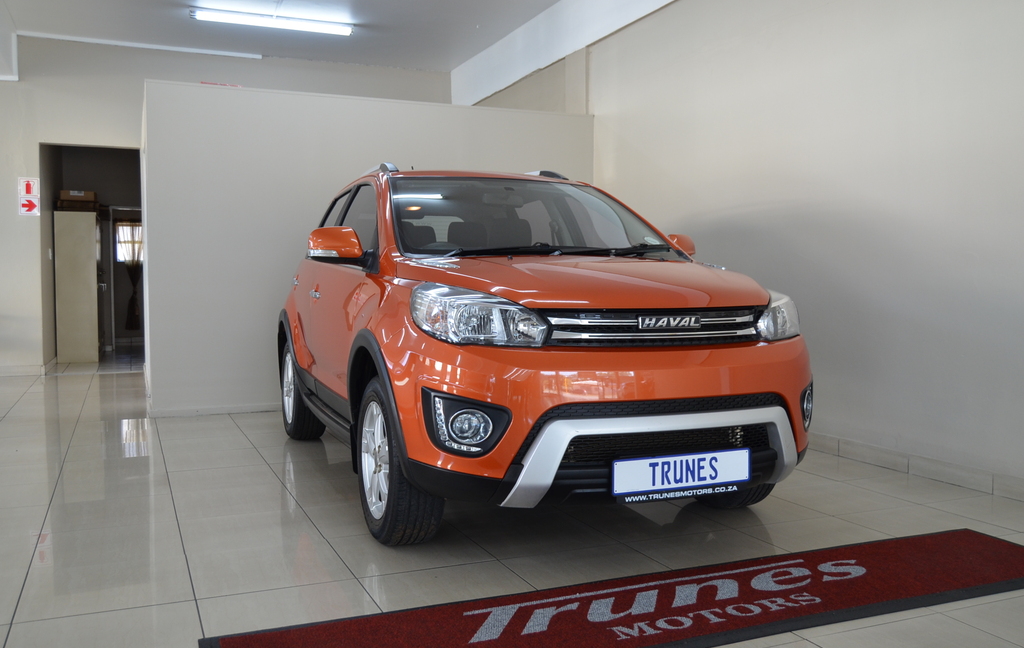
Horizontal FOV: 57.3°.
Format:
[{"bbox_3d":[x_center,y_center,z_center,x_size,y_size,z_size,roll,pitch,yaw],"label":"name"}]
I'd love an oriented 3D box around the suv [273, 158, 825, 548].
[{"bbox_3d":[-0.149,-0.065,4.822,1.770,1.617,3.970,-1,3,-21],"label":"suv"}]

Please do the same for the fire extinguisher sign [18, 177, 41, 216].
[{"bbox_3d":[-4.838,-1.271,9.393,0.190,0.380,0.010,-1,3,-22],"label":"fire extinguisher sign"}]

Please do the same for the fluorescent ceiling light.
[{"bbox_3d":[-2.206,-2.797,8.691,1.520,0.085,0.100,-1,3,-23],"label":"fluorescent ceiling light"}]

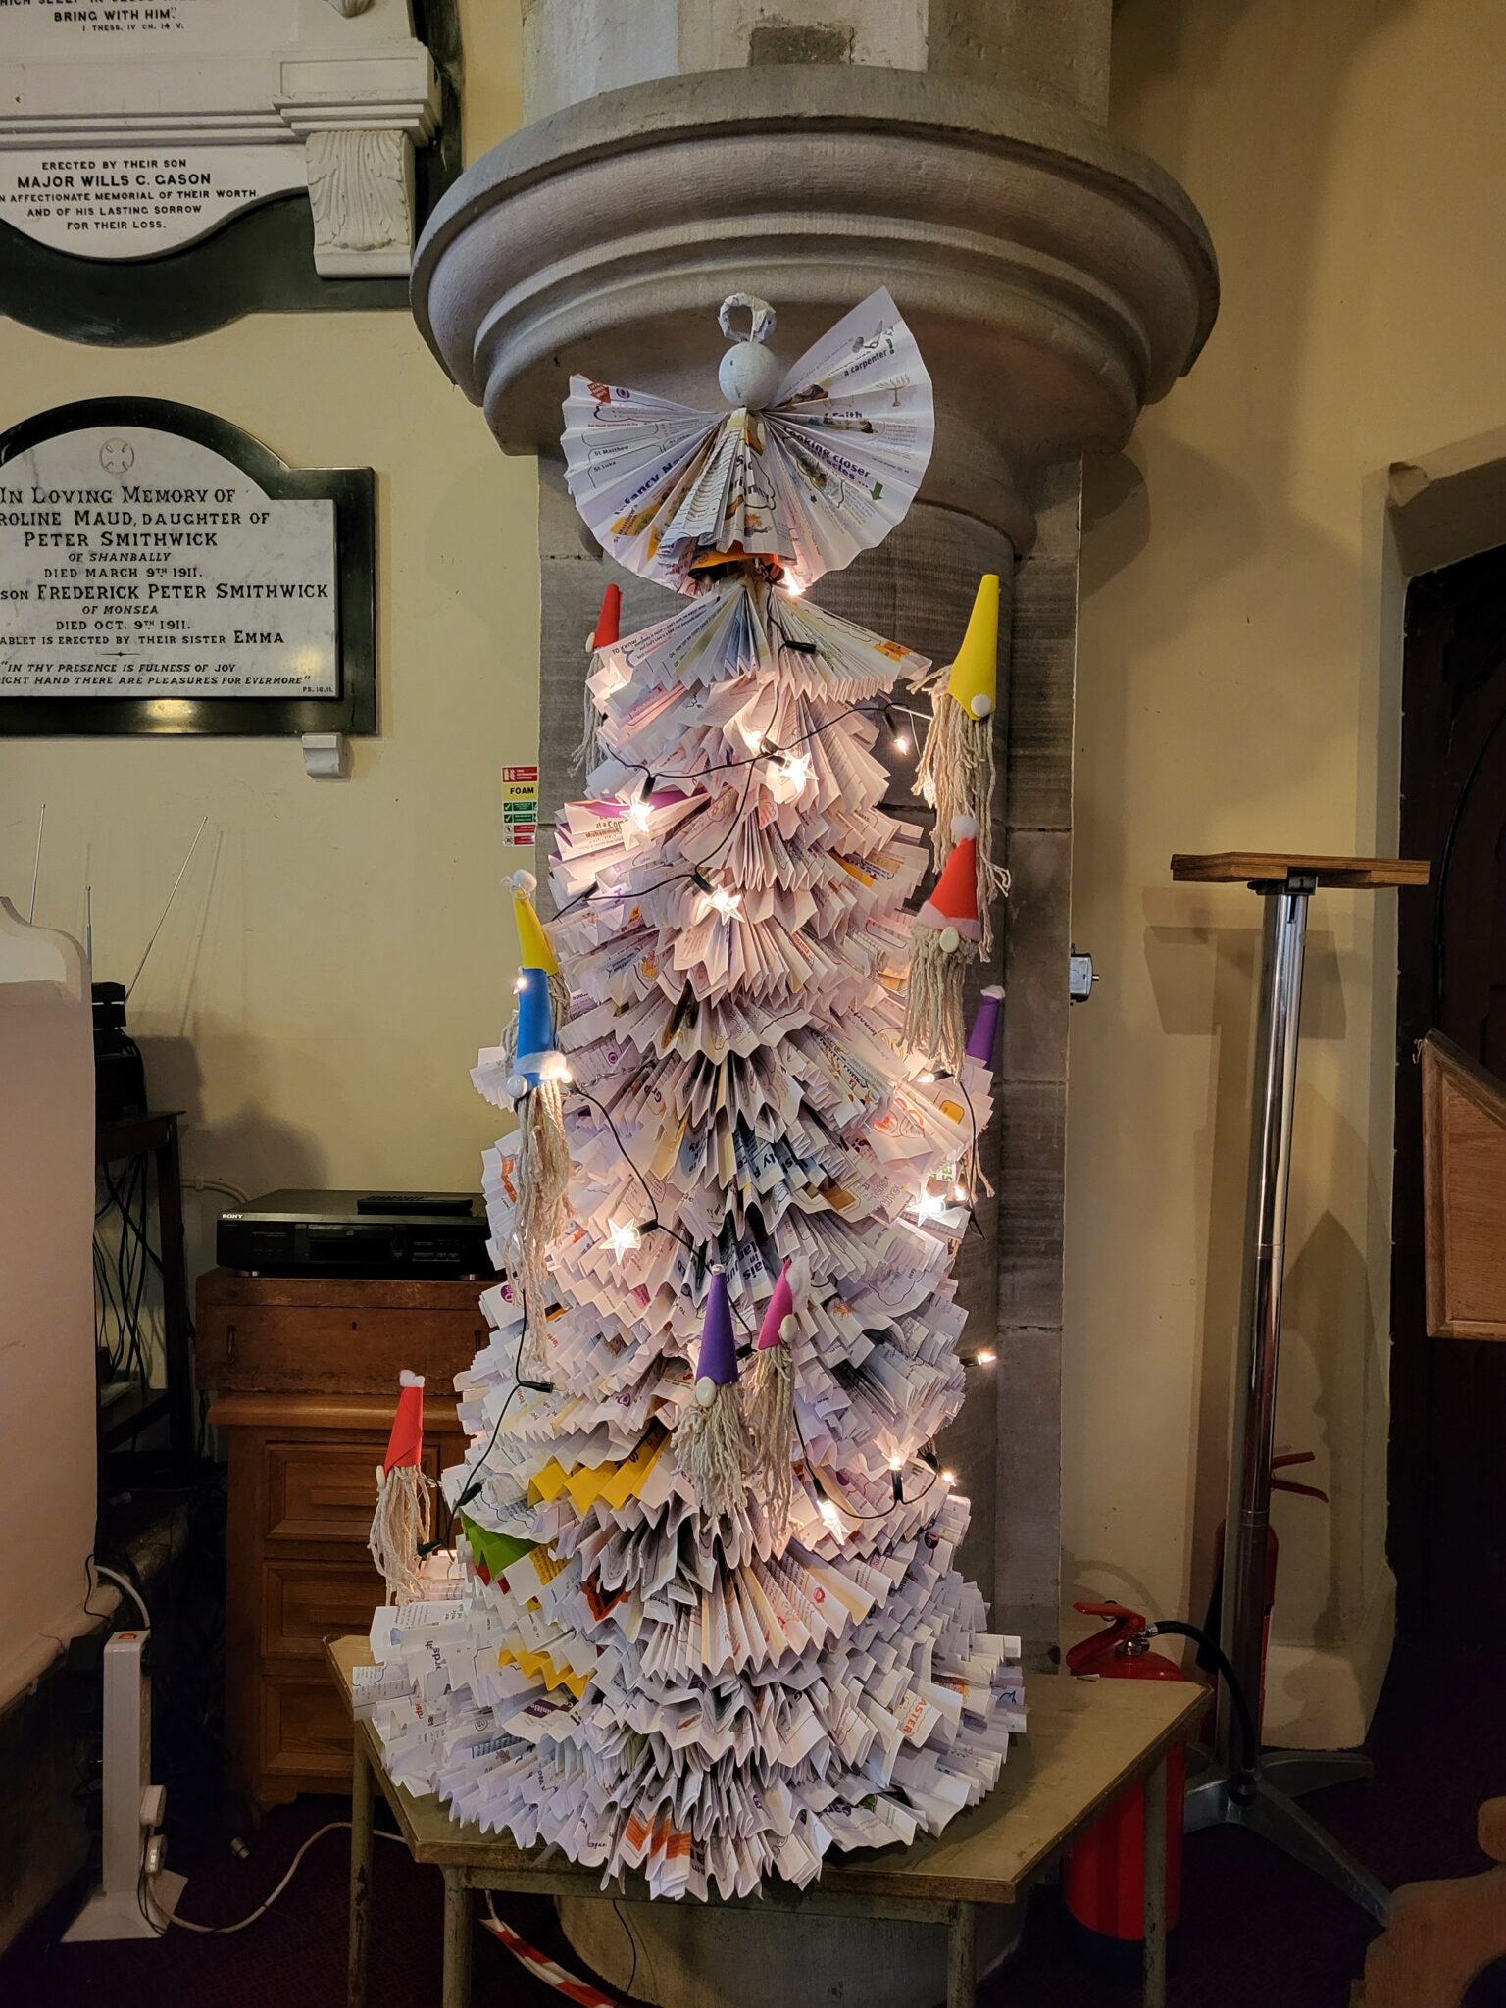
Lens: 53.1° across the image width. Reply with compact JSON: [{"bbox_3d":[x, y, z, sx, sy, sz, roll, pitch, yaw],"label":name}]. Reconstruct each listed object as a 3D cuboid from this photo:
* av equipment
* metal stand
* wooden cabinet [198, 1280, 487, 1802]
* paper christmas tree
[{"bbox_3d":[-0.584,0.362,2.410,0.435,0.092,0.280,1,1,3],"label":"av equipment"},{"bbox_3d":[0.749,0.524,2.303,0.510,1.440,0.510,1,1,-3],"label":"metal stand"},{"bbox_3d":[-0.592,0.817,2.452,0.475,0.820,0.380,1,1,3],"label":"wooden cabinet"},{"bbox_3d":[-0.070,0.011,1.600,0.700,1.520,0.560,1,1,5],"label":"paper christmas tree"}]

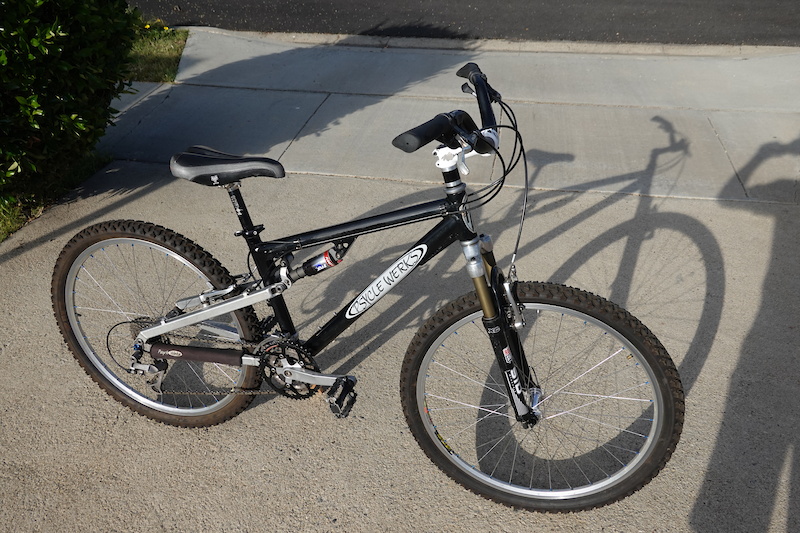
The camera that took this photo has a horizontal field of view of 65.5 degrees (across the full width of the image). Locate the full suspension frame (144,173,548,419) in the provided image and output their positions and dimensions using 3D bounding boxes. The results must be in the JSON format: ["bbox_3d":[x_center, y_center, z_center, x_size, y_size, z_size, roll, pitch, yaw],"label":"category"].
[{"bbox_3d":[-0.177,0.019,1.492,1.082,0.611,0.180,9,28,14],"label":"full suspension frame"}]

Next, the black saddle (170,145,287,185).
[{"bbox_3d":[-0.390,-0.226,1.437,0.278,0.076,0.148,9,28,14],"label":"black saddle"}]

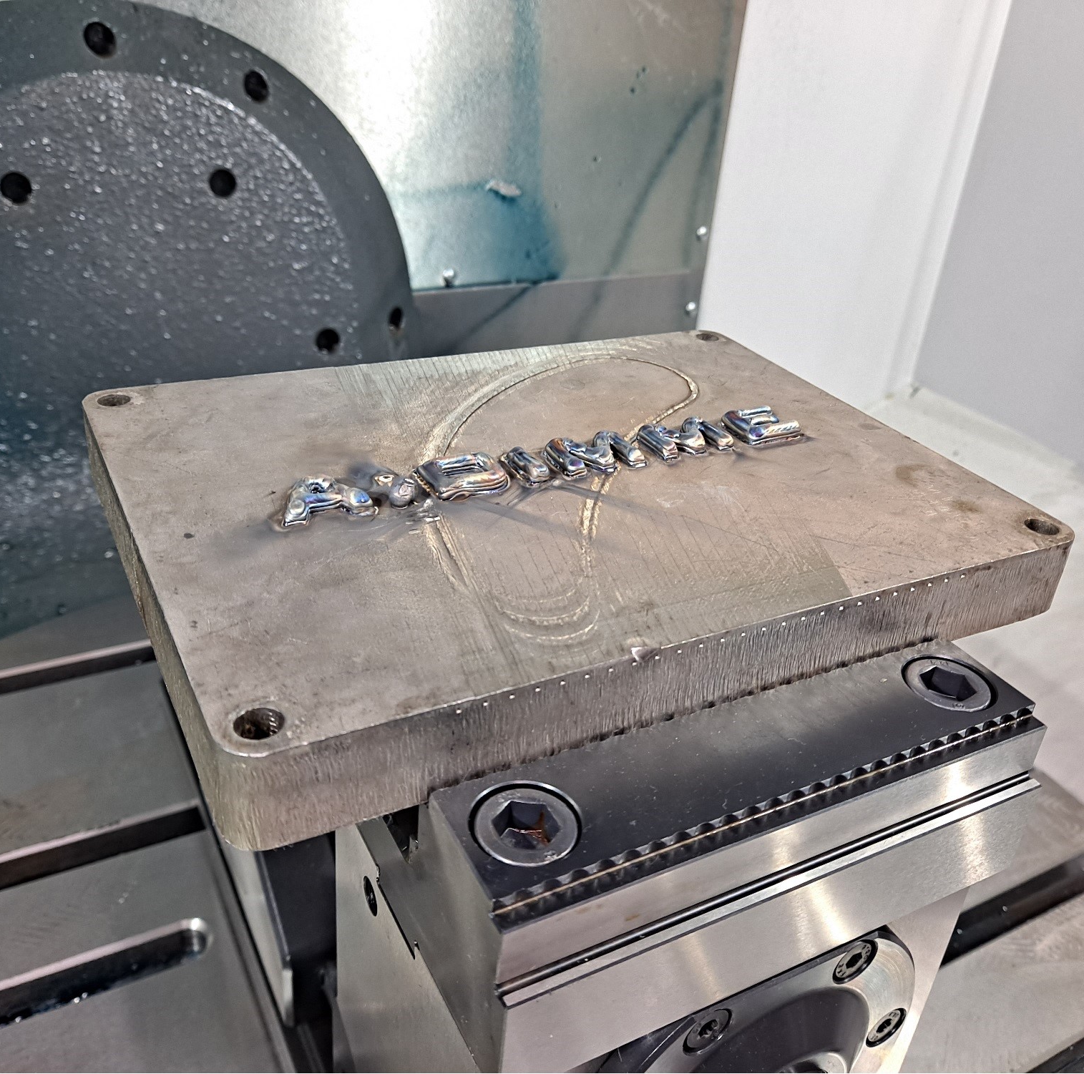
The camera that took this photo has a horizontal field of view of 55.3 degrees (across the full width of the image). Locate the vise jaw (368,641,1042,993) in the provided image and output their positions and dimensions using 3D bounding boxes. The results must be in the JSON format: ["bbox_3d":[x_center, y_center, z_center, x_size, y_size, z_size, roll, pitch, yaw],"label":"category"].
[{"bbox_3d":[0.040,0.048,0.201,0.125,0.021,0.038,-11,34,-27],"label":"vise jaw"}]

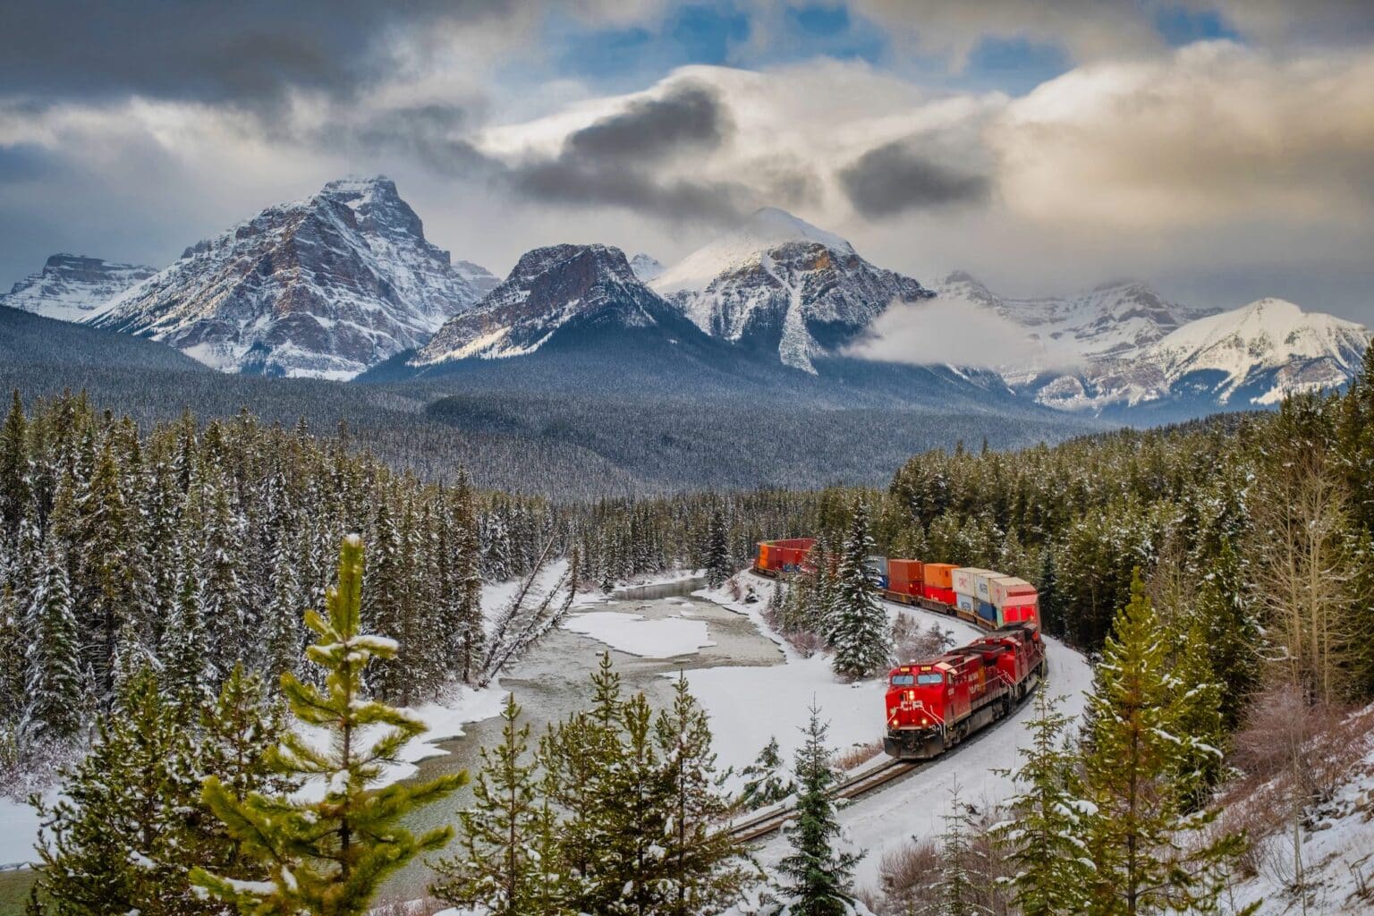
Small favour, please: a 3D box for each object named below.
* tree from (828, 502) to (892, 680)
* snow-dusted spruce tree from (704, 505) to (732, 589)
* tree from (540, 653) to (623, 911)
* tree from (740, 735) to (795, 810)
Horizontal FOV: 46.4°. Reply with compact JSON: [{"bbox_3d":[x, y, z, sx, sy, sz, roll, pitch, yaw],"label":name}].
[{"bbox_3d":[14.879,11.418,138.000,5.400,15.300,5.400,0,-2,0],"label":"tree"},{"bbox_3d":[5.669,16.416,297.000,5.000,15.300,5.000,0,-2,0],"label":"snow-dusted spruce tree"},{"bbox_3d":[-3.544,10.890,54.000,2.900,8.600,2.900,0,-2,0],"label":"tree"},{"bbox_3d":[3.541,13.863,70.500,2.450,3.450,2.400,0,-2,0],"label":"tree"}]

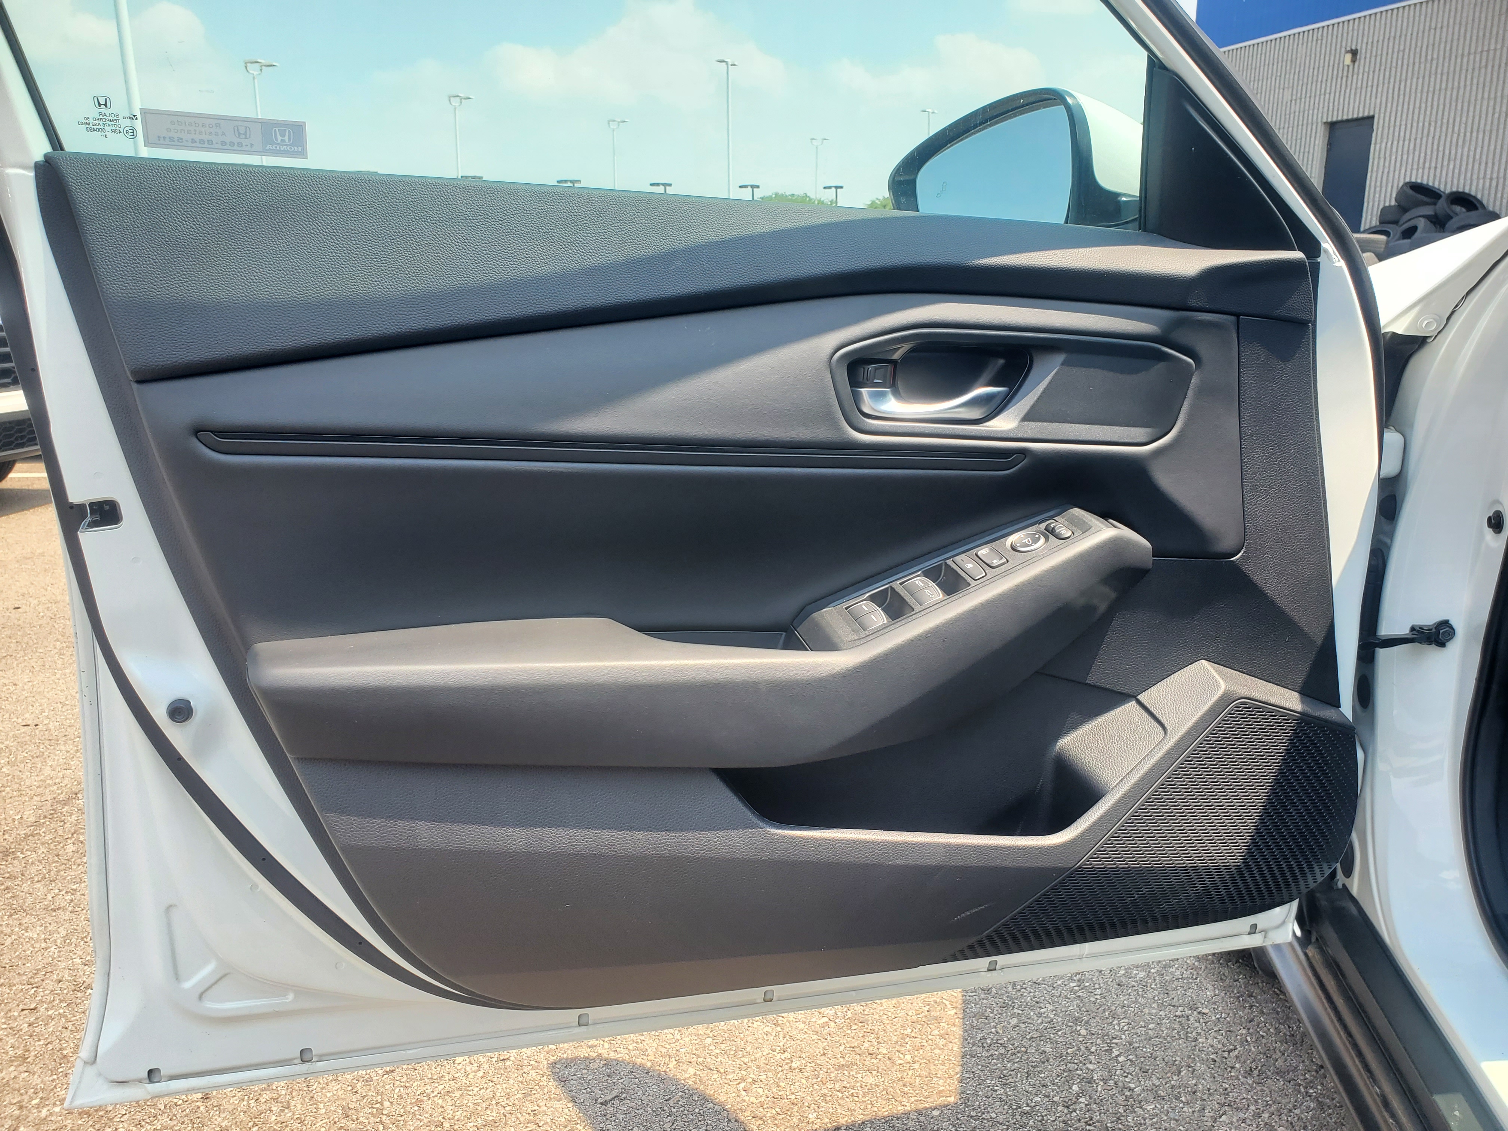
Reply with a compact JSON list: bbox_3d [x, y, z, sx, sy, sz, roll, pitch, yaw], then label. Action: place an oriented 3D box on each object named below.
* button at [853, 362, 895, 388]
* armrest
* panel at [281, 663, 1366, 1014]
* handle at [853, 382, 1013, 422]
[{"bbox_3d":[0.087,-0.137,0.818,0.035,0.021,0.015,-4,14,-11],"label":"button"},{"bbox_3d":[-0.007,0.061,0.795,0.634,0.156,0.095,-4,14,-11],"label":"armrest"},{"bbox_3d":[0.109,0.226,0.900,0.868,0.278,0.100,-4,14,-11],"label":"panel"},{"bbox_3d":[0.135,-0.120,0.826,0.124,0.026,0.028,-4,14,-11],"label":"handle"}]

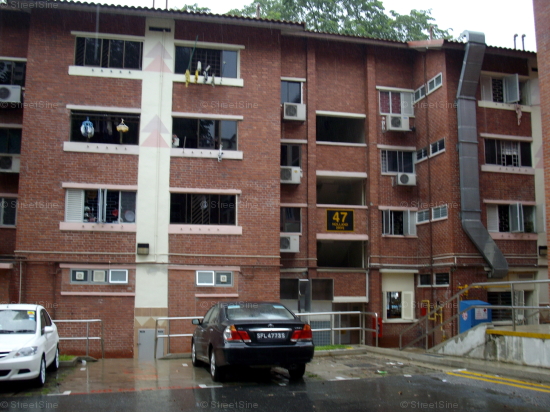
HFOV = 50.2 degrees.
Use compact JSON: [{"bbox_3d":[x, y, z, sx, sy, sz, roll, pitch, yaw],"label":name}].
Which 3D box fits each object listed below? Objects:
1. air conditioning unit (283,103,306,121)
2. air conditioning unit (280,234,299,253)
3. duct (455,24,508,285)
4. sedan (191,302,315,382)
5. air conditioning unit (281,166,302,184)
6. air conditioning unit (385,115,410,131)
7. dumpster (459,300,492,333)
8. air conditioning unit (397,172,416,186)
[{"bbox_3d":[0.780,-3.745,23.630,0.860,0.630,0.310,2,-9,-11],"label":"air conditioning unit"},{"bbox_3d":[0.507,1.489,22.810,0.850,0.640,0.310,2,-9,-11],"label":"air conditioning unit"},{"bbox_3d":[7.856,-1.946,21.933,1.774,9.124,1.024,2,-8,-12],"label":"duct"},{"bbox_3d":[-0.625,2.764,12.437,1.795,1.480,4.815,2,-9,-14],"label":"sedan"},{"bbox_3d":[0.558,-1.174,23.209,0.850,0.640,0.310,2,-9,-11],"label":"air conditioning unit"},{"bbox_3d":[5.160,-3.408,24.558,0.830,0.580,0.310,2,-9,-13],"label":"air conditioning unit"},{"bbox_3d":[6.859,4.042,20.084,0.780,1.600,0.830,2,-9,-11],"label":"dumpster"},{"bbox_3d":[5.404,-1.051,24.241,0.770,0.490,0.270,2,-9,-13],"label":"air conditioning unit"}]

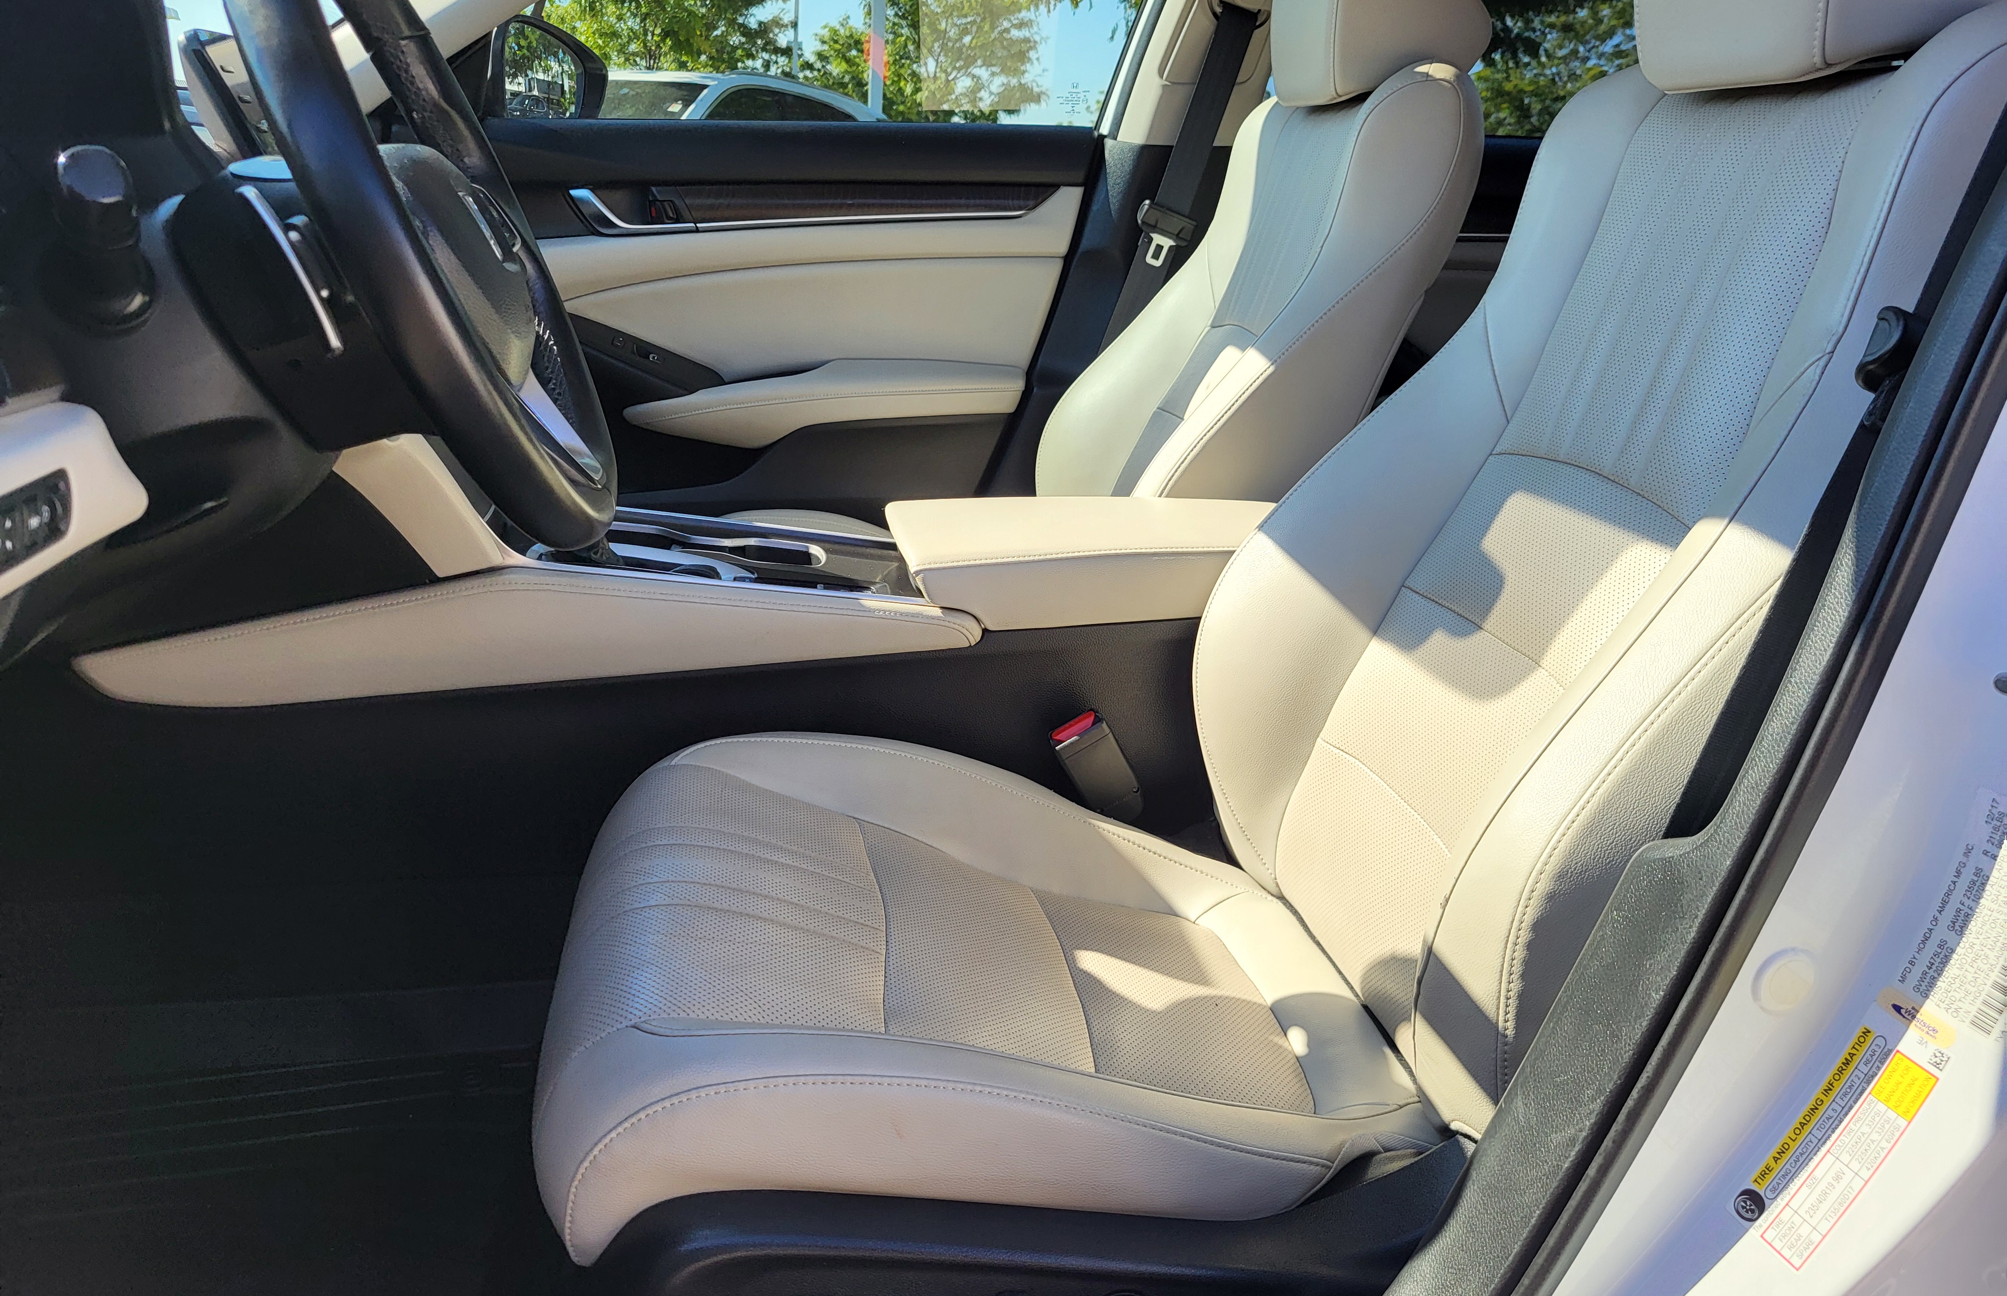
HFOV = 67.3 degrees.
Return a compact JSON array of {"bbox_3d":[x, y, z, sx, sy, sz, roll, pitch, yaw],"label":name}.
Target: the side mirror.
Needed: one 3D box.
[{"bbox_3d":[-0.606,-0.753,1.999,0.125,0.160,0.205,7,19,10],"label":"side mirror"}]

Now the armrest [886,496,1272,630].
[{"bbox_3d":[0.097,-0.082,1.323,0.370,0.078,0.220,-1,19,-8],"label":"armrest"}]

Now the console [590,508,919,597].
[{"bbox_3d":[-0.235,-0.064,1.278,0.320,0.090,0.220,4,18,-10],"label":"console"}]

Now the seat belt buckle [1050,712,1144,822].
[{"bbox_3d":[0.078,0.109,1.252,0.043,0.104,0.027,-27,21,1],"label":"seat belt buckle"}]

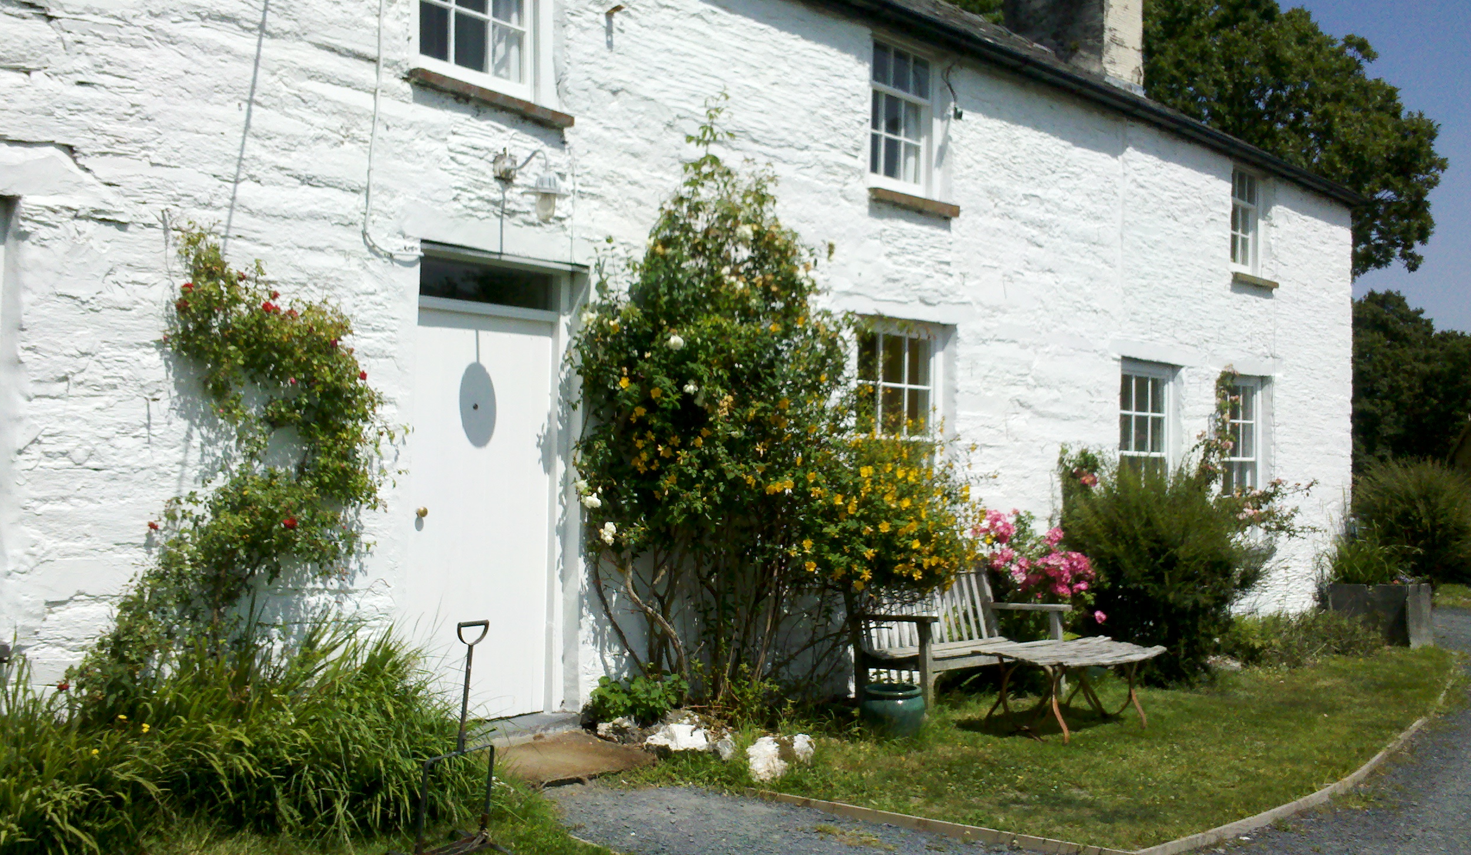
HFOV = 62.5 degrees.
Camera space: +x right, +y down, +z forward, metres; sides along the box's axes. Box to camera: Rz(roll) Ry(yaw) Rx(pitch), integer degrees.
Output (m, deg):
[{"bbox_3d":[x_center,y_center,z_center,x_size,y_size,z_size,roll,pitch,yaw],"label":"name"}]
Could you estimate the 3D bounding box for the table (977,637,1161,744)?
[{"bbox_3d":[2.066,1.567,7.304,1.180,0.440,0.600,3,-2,-42],"label":"table"}]

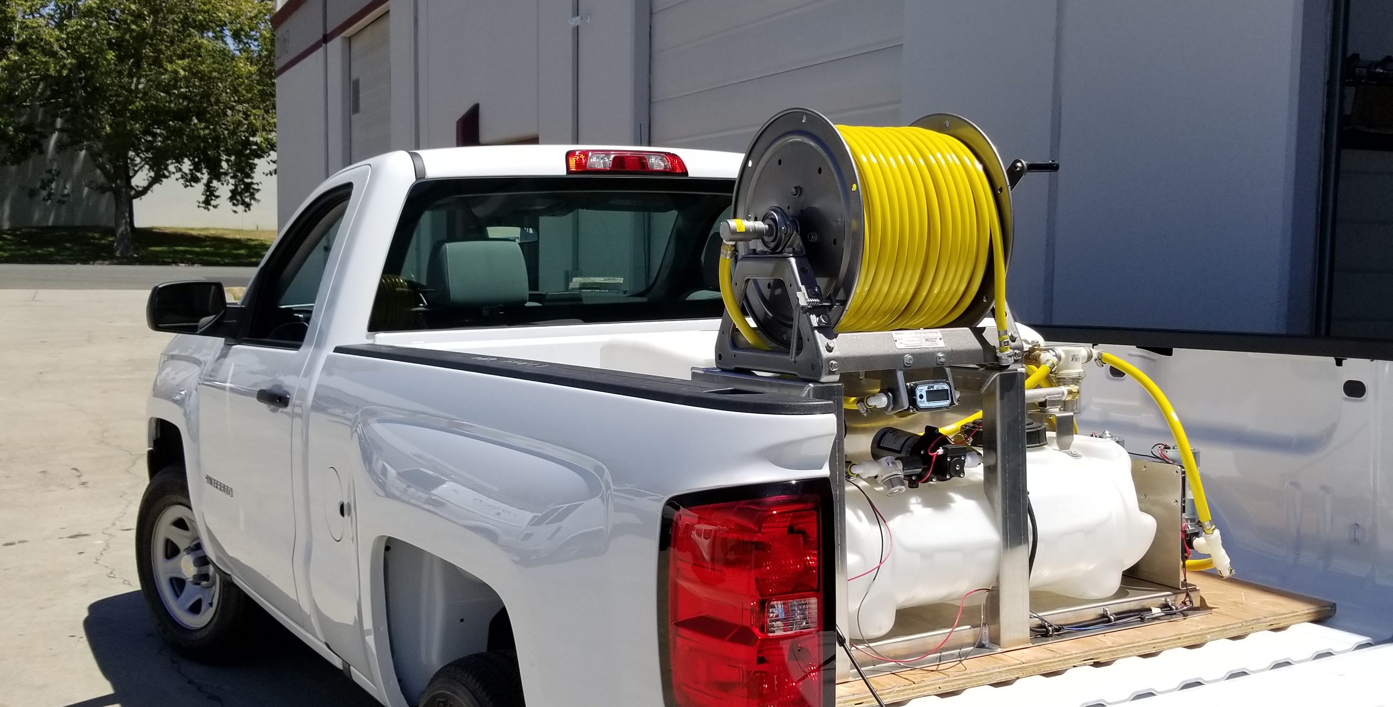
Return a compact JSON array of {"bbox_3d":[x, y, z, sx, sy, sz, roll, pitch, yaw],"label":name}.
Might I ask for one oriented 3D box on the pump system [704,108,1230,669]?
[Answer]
[{"bbox_3d":[0.568,0.024,2.868,1.178,0.987,0.584,-2,5,-30],"label":"pump system"}]

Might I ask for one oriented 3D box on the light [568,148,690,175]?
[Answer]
[{"bbox_3d":[-0.196,-0.568,4.157,0.388,0.072,0.060,-2,5,-30],"label":"light"}]

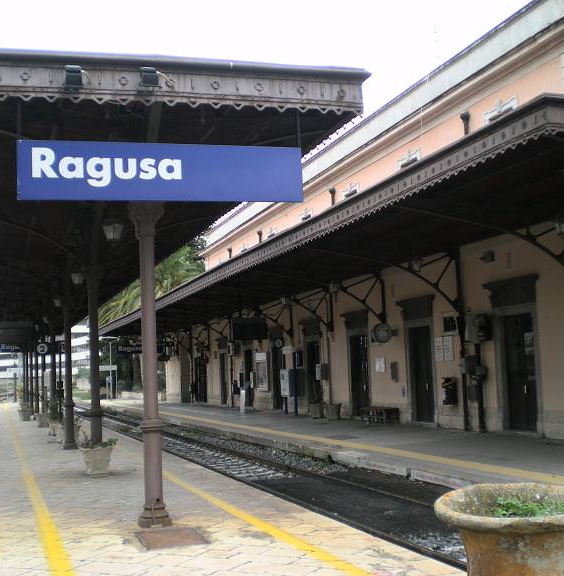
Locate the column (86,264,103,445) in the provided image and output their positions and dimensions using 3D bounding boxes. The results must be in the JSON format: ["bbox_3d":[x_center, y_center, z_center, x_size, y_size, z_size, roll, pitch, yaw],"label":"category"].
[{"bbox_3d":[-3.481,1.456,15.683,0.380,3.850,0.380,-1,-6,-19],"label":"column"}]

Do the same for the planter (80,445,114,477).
[{"bbox_3d":[-3.289,3.047,14.927,0.610,0.520,0.610,-1,-6,-19],"label":"planter"}]

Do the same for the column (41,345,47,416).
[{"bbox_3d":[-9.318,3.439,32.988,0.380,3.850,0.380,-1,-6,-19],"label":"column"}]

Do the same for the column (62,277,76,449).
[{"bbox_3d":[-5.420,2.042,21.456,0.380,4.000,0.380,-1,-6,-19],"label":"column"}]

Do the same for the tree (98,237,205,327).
[{"bbox_3d":[-11.419,2.525,70.352,8.200,13.200,8.200,-1,-6,-19],"label":"tree"}]

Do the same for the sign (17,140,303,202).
[{"bbox_3d":[-1.168,-1.186,8.700,2.950,0.590,0.100,-1,-6,-19],"label":"sign"}]

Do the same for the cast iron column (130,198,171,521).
[{"bbox_3d":[-1.549,0.794,9.904,0.400,3.850,0.400,-1,-6,-19],"label":"cast iron column"}]

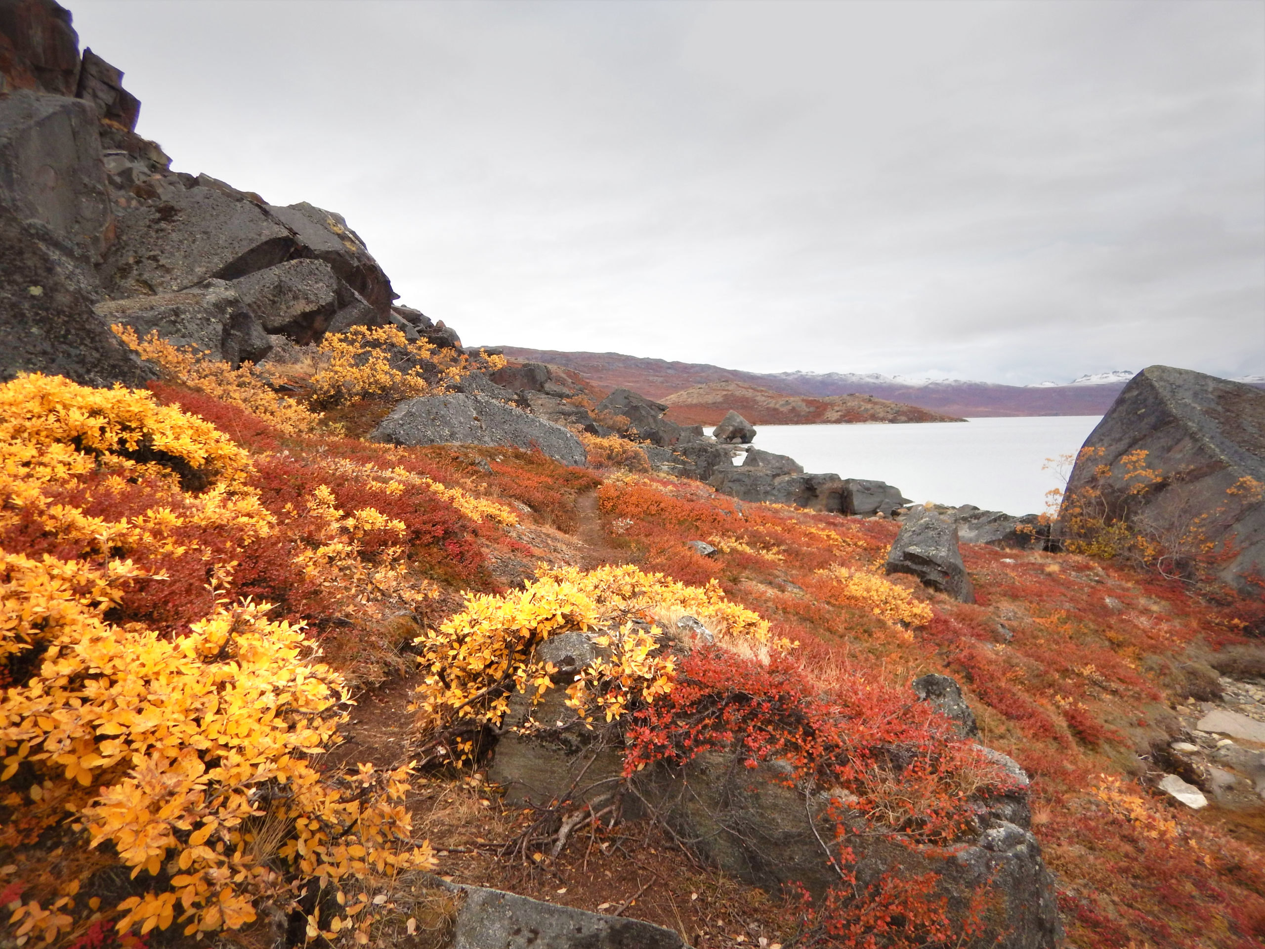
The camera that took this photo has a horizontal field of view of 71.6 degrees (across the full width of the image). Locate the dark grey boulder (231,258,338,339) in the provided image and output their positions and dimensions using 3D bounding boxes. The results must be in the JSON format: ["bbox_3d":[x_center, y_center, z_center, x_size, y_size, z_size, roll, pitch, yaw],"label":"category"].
[{"bbox_3d":[-5.466,-2.776,13.800,1.400,1.100,1.200,-2,4,-21],"label":"dark grey boulder"}]

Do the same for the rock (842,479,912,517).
[{"bbox_3d":[5.145,0.463,18.500,1.409,0.756,1.200,0,4,15],"label":"rock"}]

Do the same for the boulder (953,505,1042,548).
[{"bbox_3d":[7.059,1.006,17.000,1.500,0.720,1.300,0,4,23],"label":"boulder"}]

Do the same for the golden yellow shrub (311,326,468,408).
[{"bbox_3d":[-2.982,-1.319,11.000,1.790,0.974,1.300,-1,3,0],"label":"golden yellow shrub"}]

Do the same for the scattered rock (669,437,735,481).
[{"bbox_3d":[2.383,-0.524,30.000,2.100,1.450,1.800,-1,3,5],"label":"scattered rock"}]

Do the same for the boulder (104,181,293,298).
[{"bbox_3d":[-7.476,-4.016,15.200,2.800,1.600,1.900,-3,4,-26],"label":"boulder"}]

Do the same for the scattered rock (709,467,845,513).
[{"bbox_3d":[3.160,0.304,19.000,2.840,0.914,1.600,0,4,15],"label":"scattered rock"}]

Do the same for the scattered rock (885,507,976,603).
[{"bbox_3d":[2.964,0.778,8.800,0.806,0.896,0.850,0,3,10],"label":"scattered rock"}]

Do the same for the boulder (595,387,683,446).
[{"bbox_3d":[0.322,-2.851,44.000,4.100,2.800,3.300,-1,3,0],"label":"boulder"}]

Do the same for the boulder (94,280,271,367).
[{"bbox_3d":[-6.467,-2.165,12.600,2.000,1.100,1.400,-1,3,0],"label":"boulder"}]

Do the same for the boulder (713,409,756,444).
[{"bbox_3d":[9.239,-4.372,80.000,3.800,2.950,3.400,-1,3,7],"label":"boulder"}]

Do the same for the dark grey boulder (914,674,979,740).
[{"bbox_3d":[1.460,1.086,4.100,0.290,0.320,0.300,-1,3,0],"label":"dark grey boulder"}]

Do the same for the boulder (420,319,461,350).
[{"bbox_3d":[-4.602,-3.348,21.000,0.950,0.720,0.850,-2,3,-12],"label":"boulder"}]

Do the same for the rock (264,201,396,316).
[{"bbox_3d":[-4.769,-3.360,14.000,1.647,1.623,1.900,0,3,10],"label":"rock"}]

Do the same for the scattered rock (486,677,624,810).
[{"bbox_3d":[-0.265,0.986,3.250,0.540,0.450,0.450,-1,3,0],"label":"scattered rock"}]

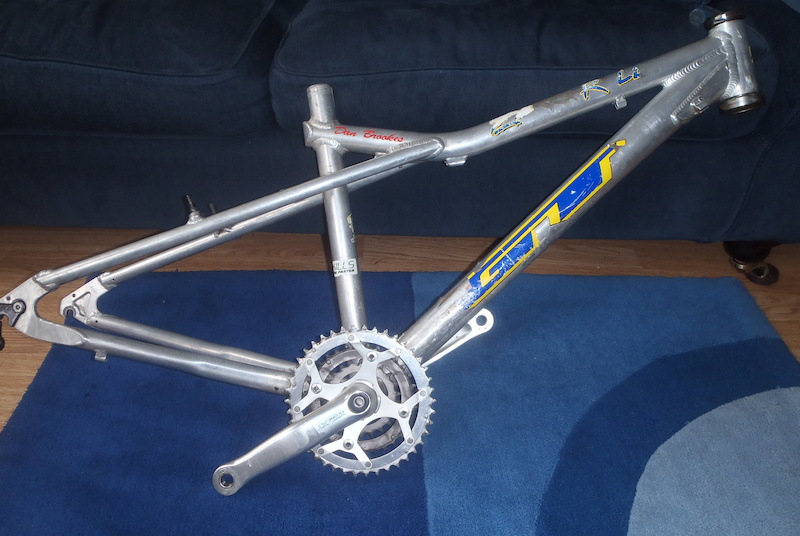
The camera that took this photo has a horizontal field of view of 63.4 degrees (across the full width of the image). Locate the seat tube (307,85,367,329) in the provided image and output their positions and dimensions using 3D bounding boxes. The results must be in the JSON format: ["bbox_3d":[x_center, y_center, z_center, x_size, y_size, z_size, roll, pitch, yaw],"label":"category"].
[{"bbox_3d":[-0.074,-0.049,0.814,0.032,0.364,0.032,-9,-2,4],"label":"seat tube"}]

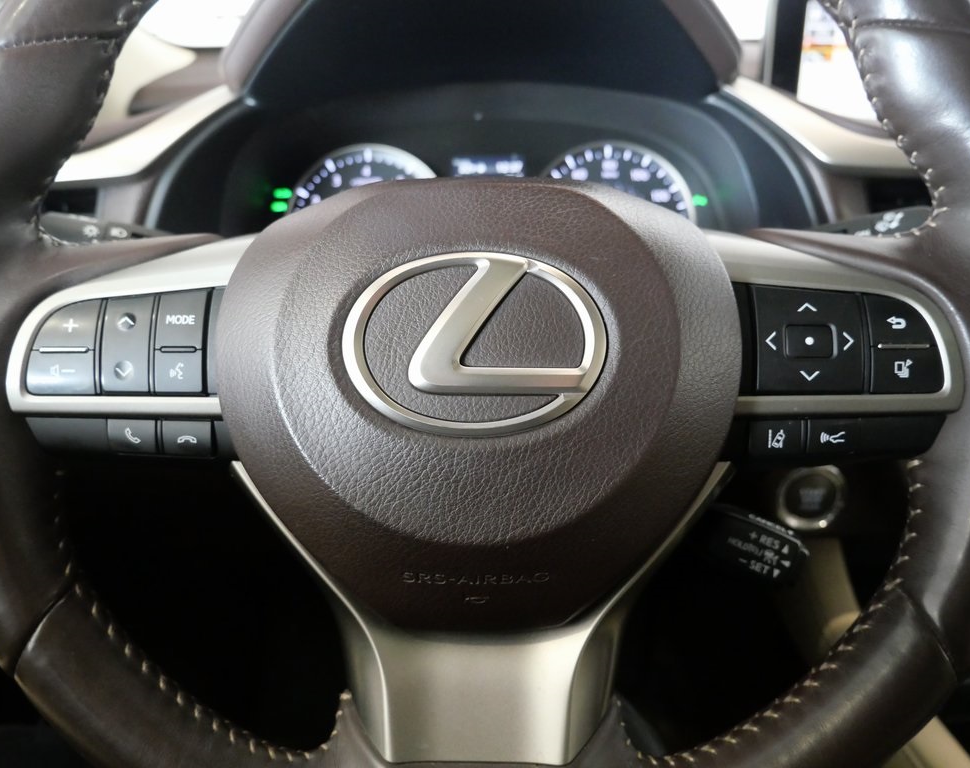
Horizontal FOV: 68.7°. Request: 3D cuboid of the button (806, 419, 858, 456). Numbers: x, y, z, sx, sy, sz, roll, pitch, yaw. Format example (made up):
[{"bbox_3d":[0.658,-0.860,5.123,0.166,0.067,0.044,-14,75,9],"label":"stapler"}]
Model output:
[{"bbox_3d":[0.115,0.017,0.238,0.018,0.013,0.008,0,5,4],"label":"button"}]

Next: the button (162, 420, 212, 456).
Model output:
[{"bbox_3d":[-0.101,0.018,0.244,0.017,0.012,0.008,0,5,-2],"label":"button"}]

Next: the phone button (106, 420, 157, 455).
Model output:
[{"bbox_3d":[-0.119,0.018,0.243,0.017,0.013,0.008,0,5,-2],"label":"phone button"}]

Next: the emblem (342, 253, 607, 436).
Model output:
[{"bbox_3d":[-0.003,-0.012,0.216,0.079,0.056,0.007,0,2,1],"label":"emblem"}]

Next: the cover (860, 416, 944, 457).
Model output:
[{"bbox_3d":[0.137,0.017,0.236,0.028,0.013,0.008,0,5,4],"label":"cover"}]

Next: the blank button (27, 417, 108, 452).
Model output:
[{"bbox_3d":[-0.139,0.017,0.240,0.027,0.012,0.008,0,5,-2],"label":"blank button"}]

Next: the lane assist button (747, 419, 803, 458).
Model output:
[{"bbox_3d":[0.097,0.018,0.240,0.018,0.012,0.008,0,5,4],"label":"lane assist button"}]

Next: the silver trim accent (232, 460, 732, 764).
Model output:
[{"bbox_3d":[-0.001,0.076,0.237,0.166,0.101,0.045,0,0,1],"label":"silver trim accent"}]

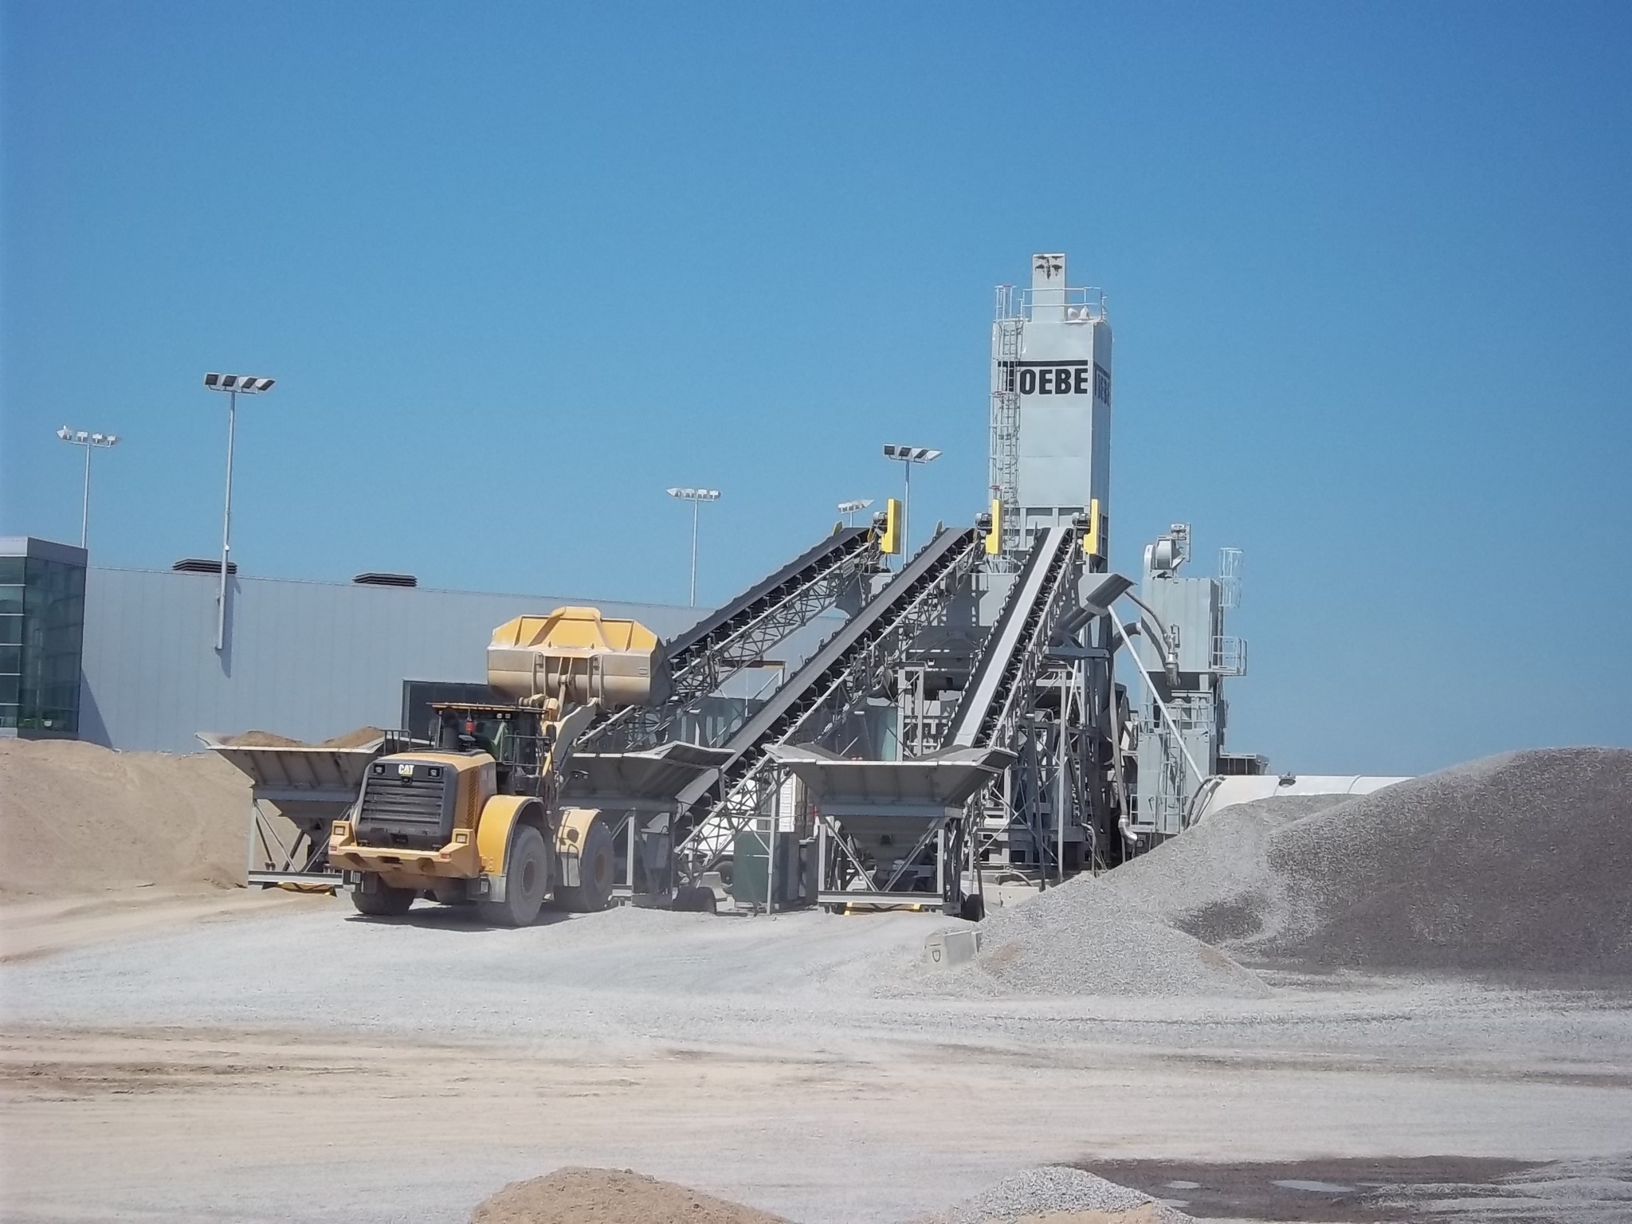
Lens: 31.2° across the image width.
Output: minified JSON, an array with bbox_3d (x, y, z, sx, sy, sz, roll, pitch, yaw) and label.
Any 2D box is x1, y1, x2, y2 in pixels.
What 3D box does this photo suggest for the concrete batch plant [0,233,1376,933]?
[{"bbox_3d":[0.247,-2.478,72.699,20.000,19.000,36.000,0,-5,17],"label":"concrete batch plant"}]

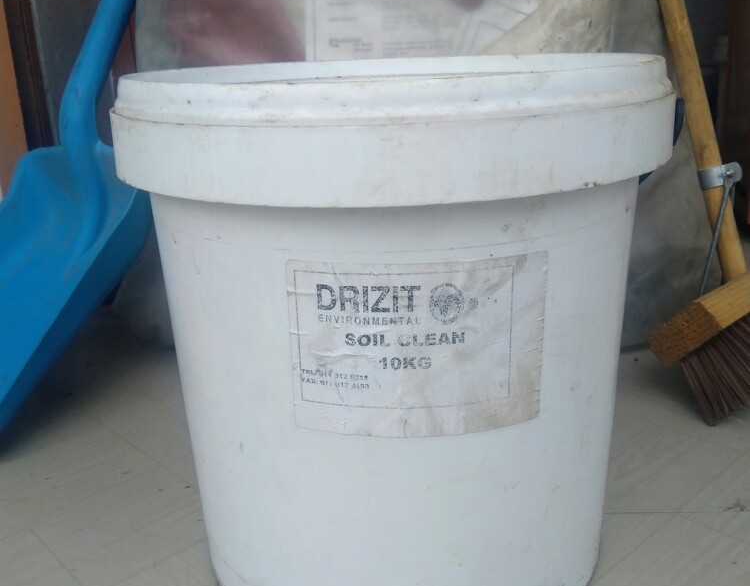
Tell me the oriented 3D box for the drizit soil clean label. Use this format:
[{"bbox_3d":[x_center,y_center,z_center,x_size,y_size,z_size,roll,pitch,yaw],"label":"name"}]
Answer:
[{"bbox_3d":[0.024,0.029,0.406,0.135,0.098,0.017,-2,21,-3],"label":"drizit soil clean label"}]

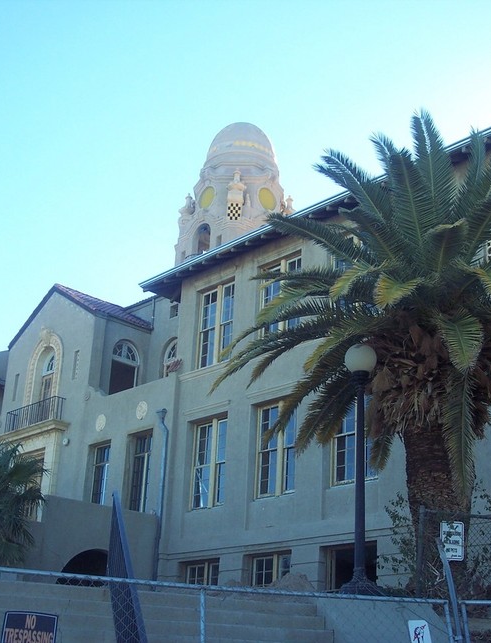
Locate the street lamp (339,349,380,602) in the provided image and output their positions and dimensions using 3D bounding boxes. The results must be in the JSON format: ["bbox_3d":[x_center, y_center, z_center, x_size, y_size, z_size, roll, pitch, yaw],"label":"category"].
[{"bbox_3d":[1.466,1.826,12.284,0.500,3.272,0.500,0,-21,7],"label":"street lamp"}]

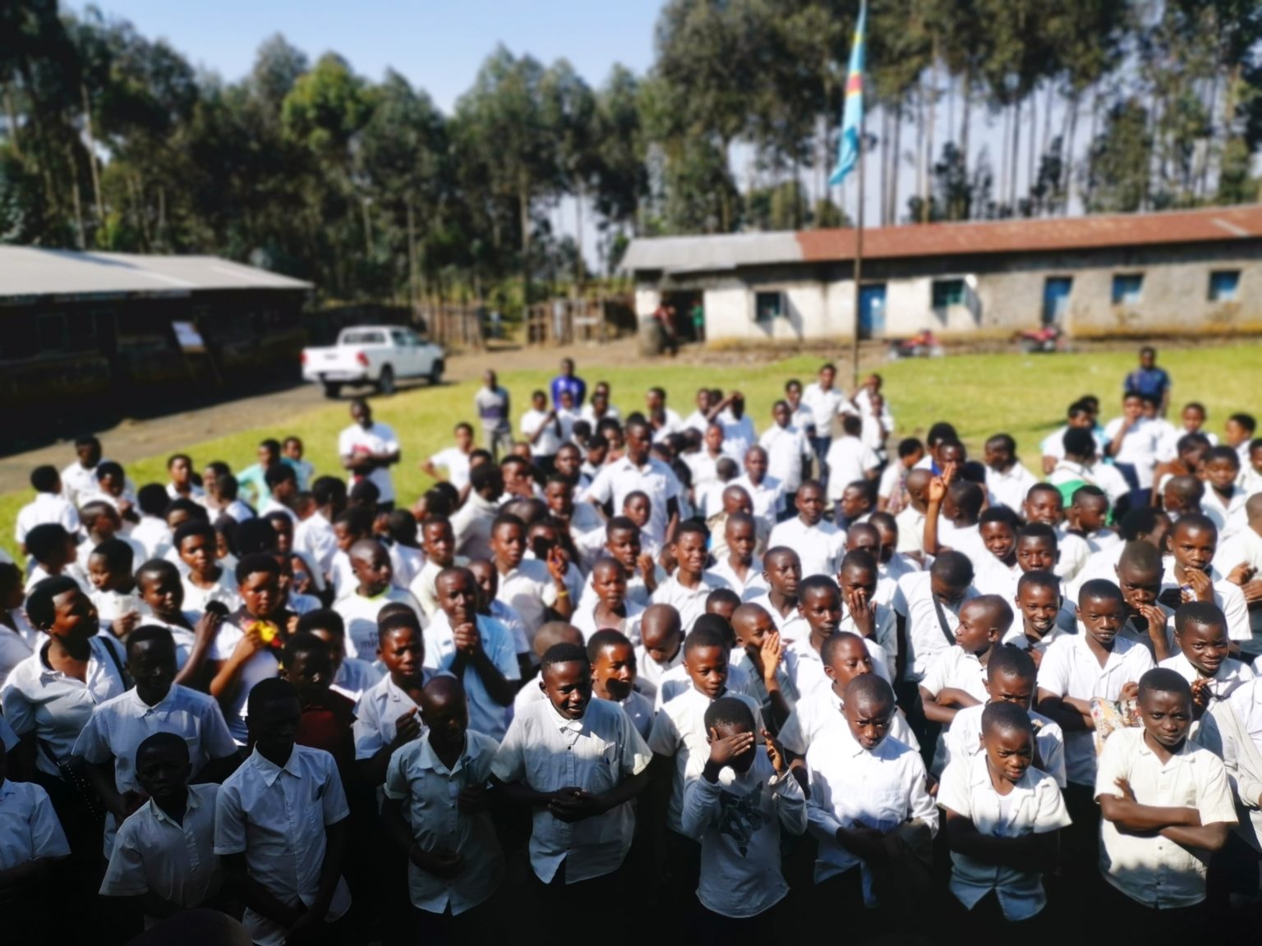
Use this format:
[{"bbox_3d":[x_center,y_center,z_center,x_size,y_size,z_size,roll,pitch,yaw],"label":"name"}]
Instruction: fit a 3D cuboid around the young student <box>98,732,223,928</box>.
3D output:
[{"bbox_3d":[-1.353,1.391,3.022,0.400,1.293,0.260,-8,12,-35],"label":"young student"}]

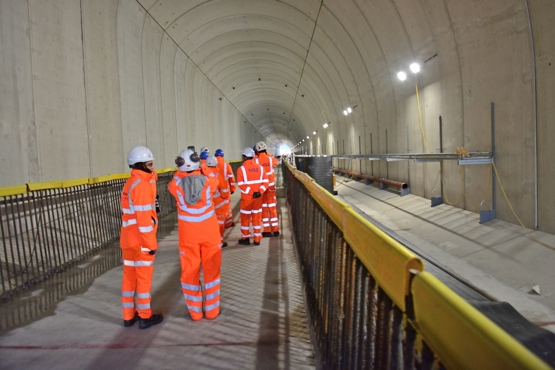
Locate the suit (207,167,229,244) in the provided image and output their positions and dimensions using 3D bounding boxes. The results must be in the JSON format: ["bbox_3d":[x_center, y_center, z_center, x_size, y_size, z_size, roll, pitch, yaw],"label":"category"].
[{"bbox_3d":[-1.125,0.324,7.800,0.520,1.470,0.440,1,5,25],"label":"suit"}]

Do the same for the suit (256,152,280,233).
[{"bbox_3d":[-0.194,0.154,8.500,0.580,1.620,0.420,-1,4,6],"label":"suit"}]

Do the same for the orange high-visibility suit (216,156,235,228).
[{"bbox_3d":[-1.195,0.108,9.750,0.560,1.600,0.400,1,5,25],"label":"orange high-visibility suit"}]

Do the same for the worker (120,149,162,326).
[{"bbox_3d":[-1.372,0.495,4.200,0.400,1.800,0.500,-4,5,-35],"label":"worker"}]

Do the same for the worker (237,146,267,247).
[{"bbox_3d":[-0.471,0.176,7.850,0.600,1.830,0.400,-2,5,-8],"label":"worker"}]

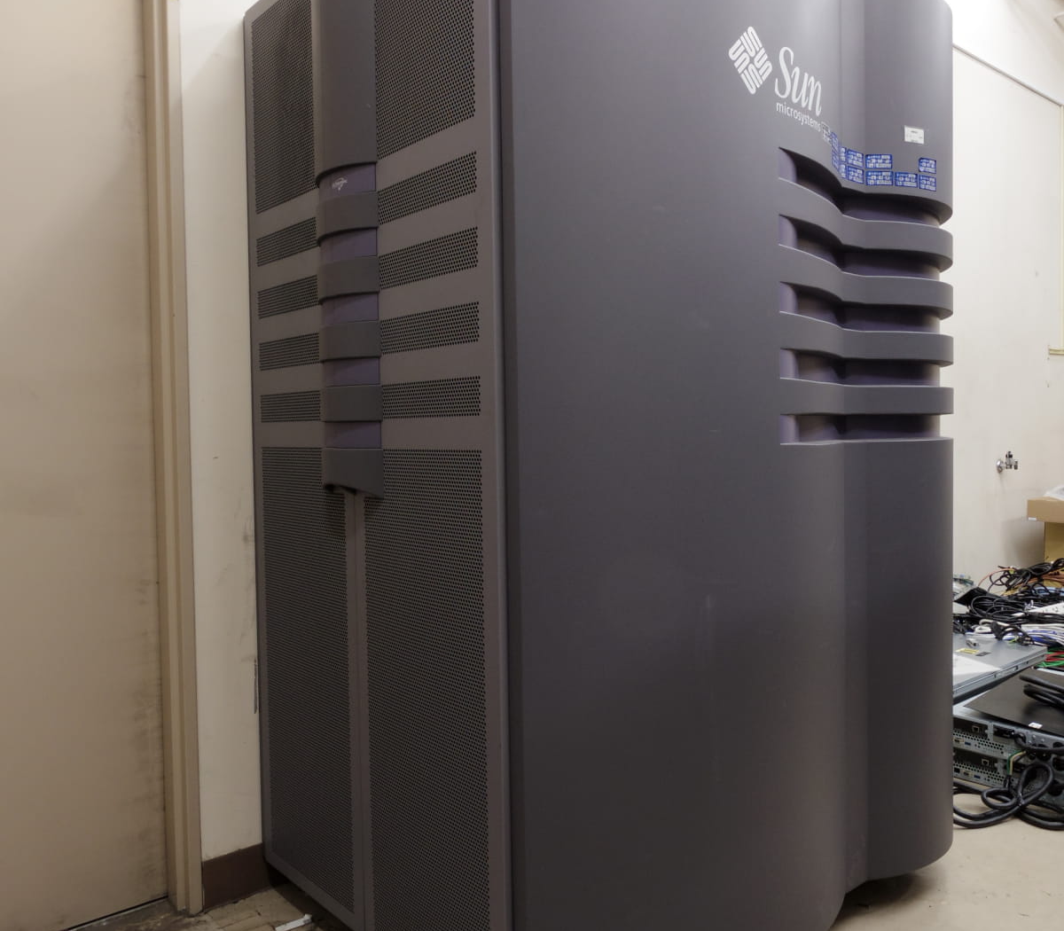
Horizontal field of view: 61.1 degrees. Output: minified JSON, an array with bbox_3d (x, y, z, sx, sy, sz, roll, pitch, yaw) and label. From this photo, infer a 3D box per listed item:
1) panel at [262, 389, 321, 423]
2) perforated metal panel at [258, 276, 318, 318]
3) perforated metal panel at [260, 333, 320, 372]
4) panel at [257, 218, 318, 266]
[{"bbox_3d":[-0.446,-0.109,1.679,0.018,0.053,0.249,-3,3,-41],"label":"panel"},{"bbox_3d":[-0.449,-0.310,1.670,0.018,0.053,0.249,-3,3,-41],"label":"perforated metal panel"},{"bbox_3d":[-0.448,-0.209,1.675,0.018,0.053,0.249,-3,3,-41],"label":"perforated metal panel"},{"bbox_3d":[-0.450,-0.410,1.666,0.018,0.053,0.249,-3,3,-41],"label":"panel"}]

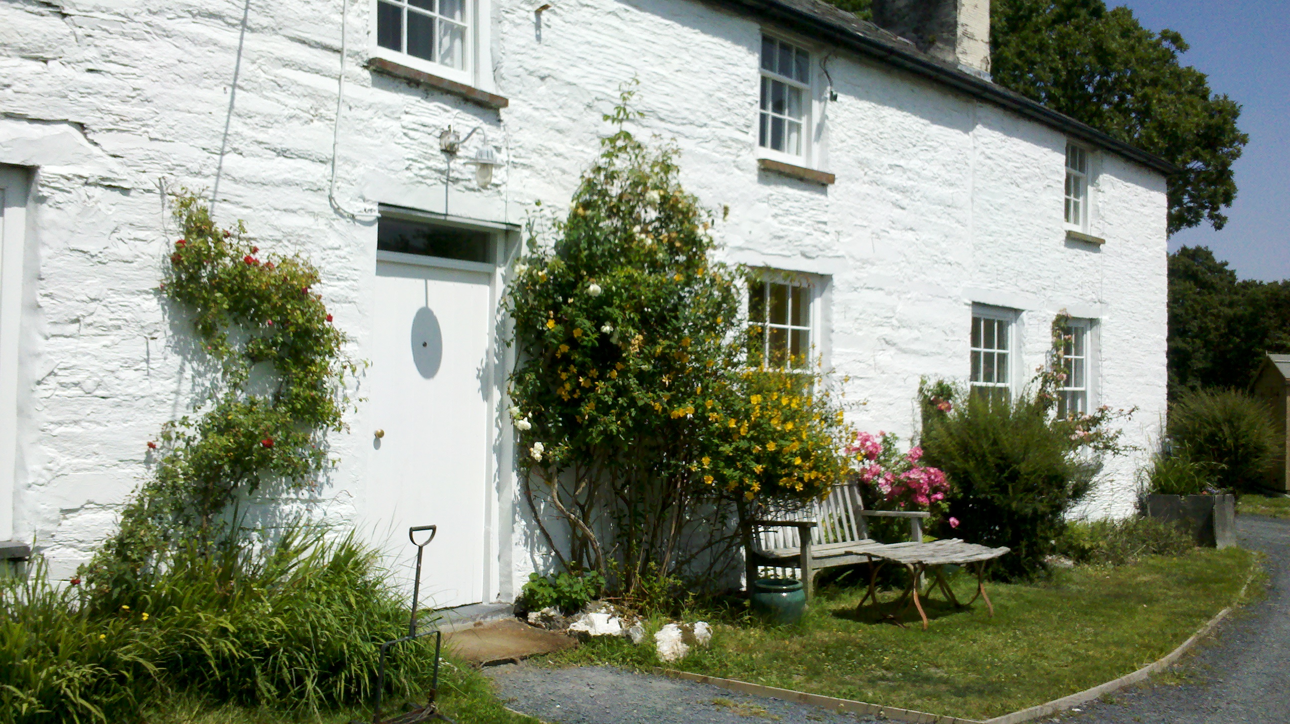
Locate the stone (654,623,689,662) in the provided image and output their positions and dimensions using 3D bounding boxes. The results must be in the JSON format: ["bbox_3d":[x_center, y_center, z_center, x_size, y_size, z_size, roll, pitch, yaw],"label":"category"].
[{"bbox_3d":[0.149,1.530,5.624,0.185,0.190,0.150,1,-1,2],"label":"stone"}]

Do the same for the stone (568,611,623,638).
[{"bbox_3d":[-0.293,1.537,6.068,0.310,0.135,0.190,2,-1,-2],"label":"stone"}]

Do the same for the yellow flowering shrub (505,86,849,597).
[{"bbox_3d":[0.358,-0.061,6.863,2.750,3.300,0.950,3,-2,-42],"label":"yellow flowering shrub"}]

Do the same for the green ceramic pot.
[{"bbox_3d":[0.891,1.583,6.842,0.360,0.265,0.360,2,-1,0],"label":"green ceramic pot"}]

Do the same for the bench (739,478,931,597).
[{"bbox_3d":[1.500,1.335,7.840,1.380,0.900,0.640,3,-2,-38],"label":"bench"}]

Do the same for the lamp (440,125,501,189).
[{"bbox_3d":[-1.019,-1.179,5.895,0.210,0.350,0.400,3,-2,-42],"label":"lamp"}]

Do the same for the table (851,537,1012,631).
[{"bbox_3d":[2.066,1.567,7.304,1.180,0.440,0.600,3,-2,-42],"label":"table"}]

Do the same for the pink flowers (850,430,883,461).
[{"bbox_3d":[1.803,0.685,8.400,0.280,0.250,0.220,1,-2,12],"label":"pink flowers"}]

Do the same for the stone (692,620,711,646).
[{"bbox_3d":[0.327,1.573,5.971,0.120,0.130,0.110,1,-1,4],"label":"stone"}]

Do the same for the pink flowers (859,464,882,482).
[{"bbox_3d":[1.728,0.852,7.850,0.170,0.150,0.160,3,-3,-40],"label":"pink flowers"}]

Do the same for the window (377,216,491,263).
[{"bbox_3d":[-1.259,-0.728,6.163,0.780,0.200,0.060,3,-2,-42],"label":"window"}]

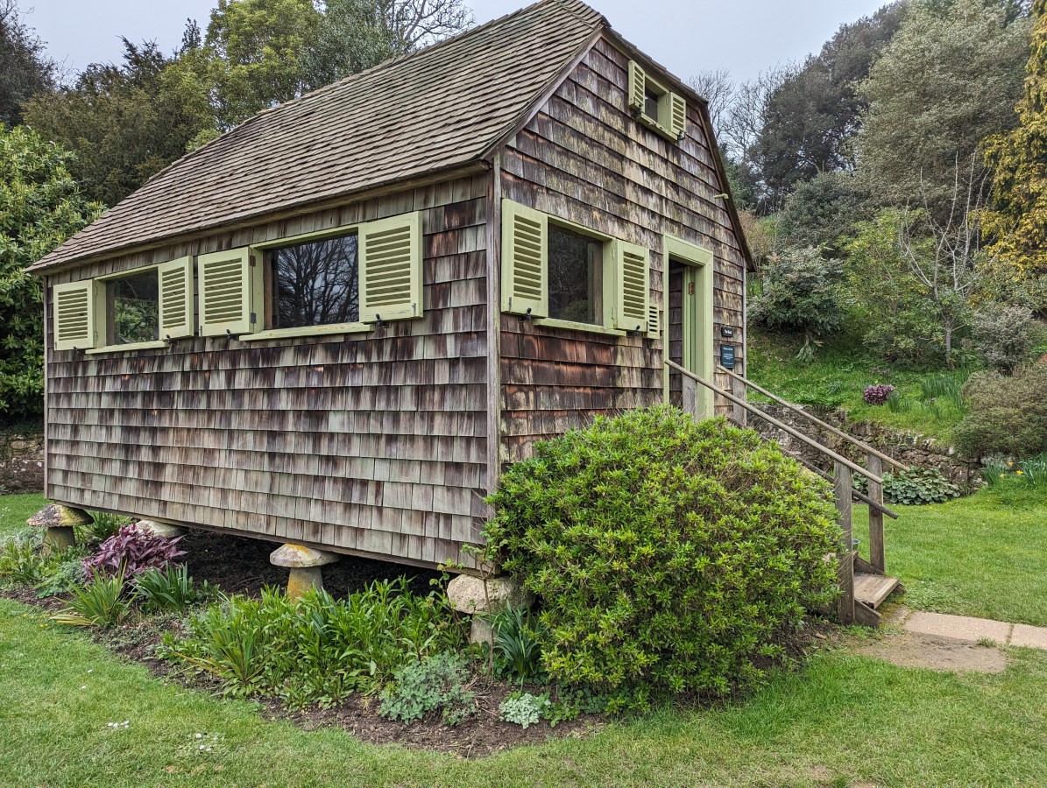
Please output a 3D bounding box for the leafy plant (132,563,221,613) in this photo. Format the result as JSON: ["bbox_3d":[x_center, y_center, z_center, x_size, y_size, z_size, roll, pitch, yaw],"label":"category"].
[{"bbox_3d":[-2.505,1.401,5.250,0.520,0.350,0.430,0,0,-26],"label":"leafy plant"}]

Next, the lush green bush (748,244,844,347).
[{"bbox_3d":[5.434,-1.948,14.500,1.900,1.950,1.750,-1,0,21],"label":"lush green bush"}]

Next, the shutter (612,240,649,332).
[{"bbox_3d":[0.799,-0.797,5.471,0.055,0.638,0.480,-1,0,35],"label":"shutter"}]

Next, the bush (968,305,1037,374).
[{"bbox_3d":[9.097,-1.039,13.800,1.200,1.250,1.100,-1,0,33],"label":"bush"}]

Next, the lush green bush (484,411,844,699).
[{"bbox_3d":[0.901,0.822,4.274,1.350,1.460,2.050,-1,0,35],"label":"lush green bush"}]

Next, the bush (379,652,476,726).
[{"bbox_3d":[-0.488,1.496,3.766,0.480,0.255,0.430,0,0,0],"label":"bush"}]

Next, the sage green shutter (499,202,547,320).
[{"bbox_3d":[0.005,-0.789,4.345,0.055,0.643,0.455,-1,0,35],"label":"sage green shutter"}]

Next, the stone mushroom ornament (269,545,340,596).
[{"bbox_3d":[-1.591,1.347,5.332,0.520,0.560,0.520,-1,0,35],"label":"stone mushroom ornament"}]

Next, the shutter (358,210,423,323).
[{"bbox_3d":[-0.853,-0.789,4.641,0.525,0.640,0.055,-1,0,35],"label":"shutter"}]

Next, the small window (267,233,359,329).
[{"bbox_3d":[-1.422,-0.737,4.837,1.000,0.580,0.080,-1,0,35],"label":"small window"}]

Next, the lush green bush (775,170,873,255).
[{"bbox_3d":[7.877,-4.660,19.000,2.473,2.308,2.300,0,0,0],"label":"lush green bush"}]

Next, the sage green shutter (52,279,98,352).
[{"bbox_3d":[-4.005,-0.692,6.482,0.520,0.600,0.040,-1,0,24],"label":"sage green shutter"}]

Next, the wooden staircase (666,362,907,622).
[{"bbox_3d":[2.090,0.642,5.707,1.560,1.860,1.220,-1,0,35],"label":"wooden staircase"}]

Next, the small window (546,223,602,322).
[{"bbox_3d":[0.357,-0.787,4.956,0.100,0.625,0.840,-1,0,35],"label":"small window"}]

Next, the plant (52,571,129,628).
[{"bbox_3d":[-2.953,1.399,4.950,0.470,0.370,0.430,0,0,-31],"label":"plant"}]

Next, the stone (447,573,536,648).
[{"bbox_3d":[-0.161,1.308,4.349,0.530,0.530,0.530,0,0,0],"label":"stone"}]

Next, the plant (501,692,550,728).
[{"bbox_3d":[0.012,1.552,3.616,0.230,0.135,0.220,0,0,0],"label":"plant"}]

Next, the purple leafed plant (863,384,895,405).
[{"bbox_3d":[5.627,0.007,11.500,0.520,0.340,0.480,-1,0,26],"label":"purple leafed plant"}]

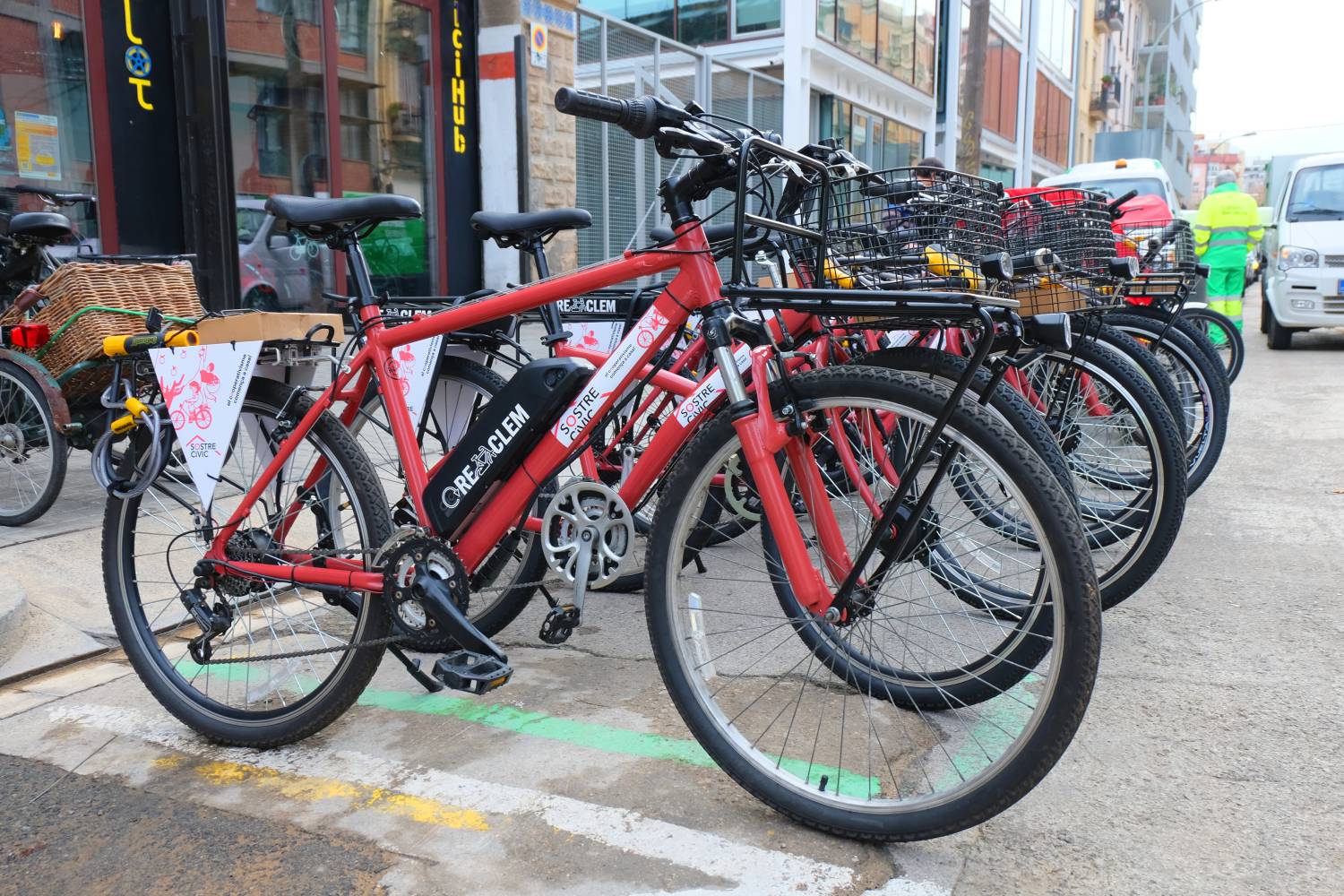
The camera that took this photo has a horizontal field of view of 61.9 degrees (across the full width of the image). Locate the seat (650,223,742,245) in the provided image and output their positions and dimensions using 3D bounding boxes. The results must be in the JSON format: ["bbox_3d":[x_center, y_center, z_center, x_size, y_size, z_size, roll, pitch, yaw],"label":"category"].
[{"bbox_3d":[0.078,-0.523,2.830,0.270,0.080,0.168,5,4,28],"label":"seat"}]

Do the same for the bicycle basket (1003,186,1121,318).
[{"bbox_3d":[0.797,-0.401,2.425,0.265,0.245,0.295,-6,0,35],"label":"bicycle basket"}]

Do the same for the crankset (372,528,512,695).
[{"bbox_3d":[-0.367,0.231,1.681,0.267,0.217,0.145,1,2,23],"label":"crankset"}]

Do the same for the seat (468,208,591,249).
[{"bbox_3d":[-0.284,-0.458,2.369,0.270,0.080,0.168,4,2,26],"label":"seat"}]

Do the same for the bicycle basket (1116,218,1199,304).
[{"bbox_3d":[1.678,-0.640,3.920,0.265,0.245,0.295,-5,1,33],"label":"bicycle basket"}]

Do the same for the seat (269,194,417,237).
[{"bbox_3d":[-0.527,-0.379,1.850,0.275,0.080,0.172,5,4,23],"label":"seat"}]

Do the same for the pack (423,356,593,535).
[{"bbox_3d":[-0.251,-0.018,1.746,0.102,0.350,0.088,48,18,14],"label":"pack"}]

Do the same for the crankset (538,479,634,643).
[{"bbox_3d":[-0.189,0.221,2.198,0.210,0.304,0.145,1,1,26],"label":"crankset"}]

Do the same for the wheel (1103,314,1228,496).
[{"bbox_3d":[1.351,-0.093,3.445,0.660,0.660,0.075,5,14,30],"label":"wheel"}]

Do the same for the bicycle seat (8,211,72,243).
[{"bbox_3d":[-2.122,-0.735,3.750,0.250,0.100,0.190,5,10,31],"label":"bicycle seat"}]

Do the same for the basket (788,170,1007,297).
[{"bbox_3d":[0.415,-0.342,2.000,0.265,0.245,0.300,-4,1,42],"label":"basket"}]

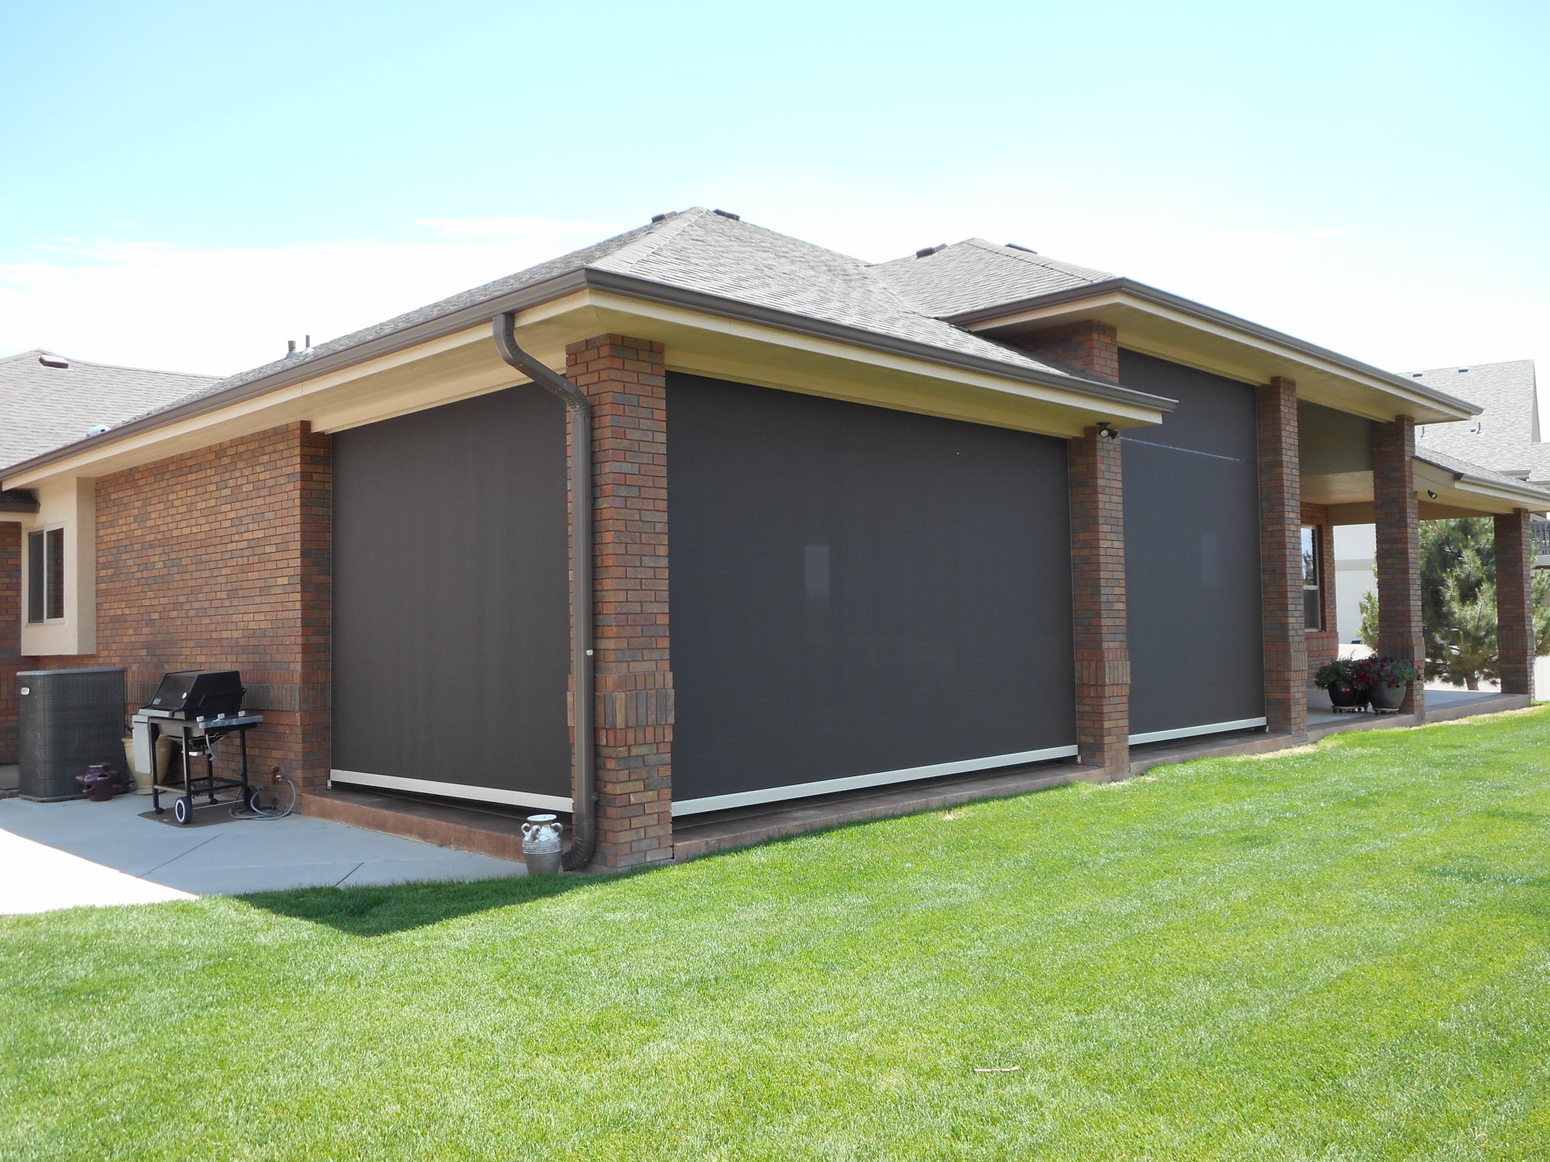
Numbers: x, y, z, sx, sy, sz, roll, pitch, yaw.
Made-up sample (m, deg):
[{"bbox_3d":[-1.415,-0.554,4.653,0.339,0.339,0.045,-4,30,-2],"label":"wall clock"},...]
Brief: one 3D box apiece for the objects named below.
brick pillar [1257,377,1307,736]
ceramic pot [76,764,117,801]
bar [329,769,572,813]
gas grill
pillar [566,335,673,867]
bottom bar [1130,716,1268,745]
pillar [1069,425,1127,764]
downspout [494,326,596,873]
[{"bbox_3d":[5.529,-0.257,14.338,0.430,3.900,0.430,-3,-3,44],"label":"brick pillar"},{"bbox_3d":[-5.824,1.722,11.184,0.360,0.330,0.360,-3,-3,44],"label":"ceramic pot"},{"bbox_3d":[-2.245,1.459,9.052,3.450,0.090,0.045,-3,-3,44],"label":"bar"},{"bbox_3d":[-4.573,1.288,10.260,1.220,1.140,0.660,-3,-3,44],"label":"gas grill"},{"bbox_3d":[-0.922,0.112,7.704,0.440,3.050,0.440,-3,-3,44],"label":"pillar"},{"bbox_3d":[4.146,1.495,12.931,0.045,0.090,3.450,-3,-3,44],"label":"bottom bar"},{"bbox_3d":[2.825,0.178,11.540,0.430,3.000,0.430,-3,-3,44],"label":"pillar"},{"bbox_3d":[-1.304,0.086,7.379,0.105,3.130,0.590,-3,-3,44],"label":"downspout"}]

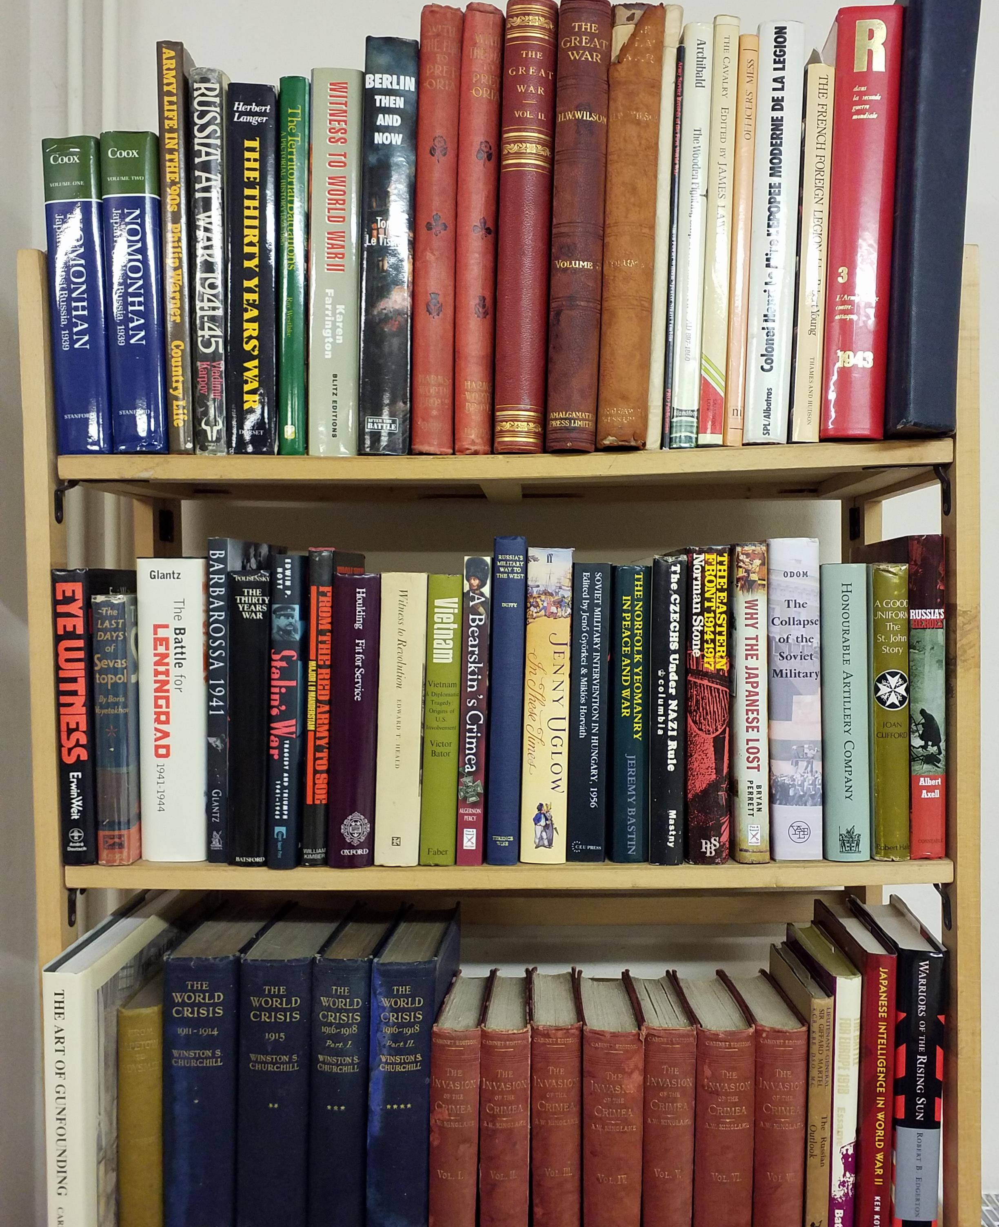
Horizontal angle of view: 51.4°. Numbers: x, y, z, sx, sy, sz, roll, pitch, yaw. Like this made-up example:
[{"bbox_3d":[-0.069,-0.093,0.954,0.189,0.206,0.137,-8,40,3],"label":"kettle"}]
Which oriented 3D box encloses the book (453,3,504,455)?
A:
[{"bbox_3d":[-0.011,-0.292,0.904,0.029,0.333,0.250,2,2,2],"label":"book"}]

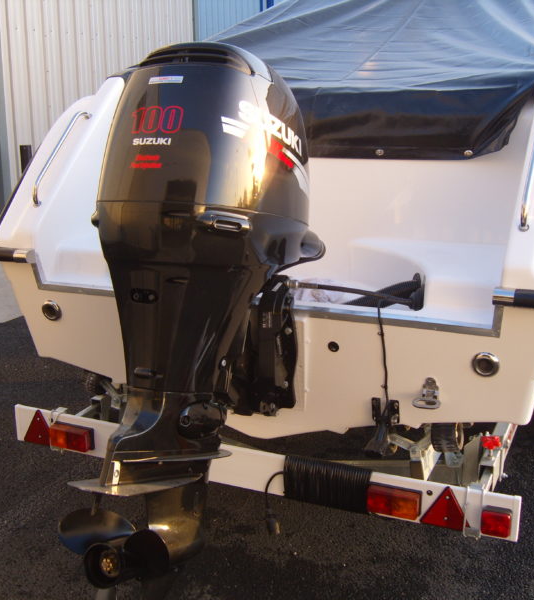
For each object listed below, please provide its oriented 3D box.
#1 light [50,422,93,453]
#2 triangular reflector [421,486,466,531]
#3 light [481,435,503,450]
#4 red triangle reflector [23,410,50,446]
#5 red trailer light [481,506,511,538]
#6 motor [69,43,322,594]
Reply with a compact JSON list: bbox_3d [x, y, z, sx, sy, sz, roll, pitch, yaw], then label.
[{"bbox_3d":[-0.715,0.507,2.960,0.169,0.082,0.045,6,16,21],"label":"light"},{"bbox_3d":[0.552,0.635,2.485,0.150,0.135,0.012,6,16,21],"label":"triangular reflector"},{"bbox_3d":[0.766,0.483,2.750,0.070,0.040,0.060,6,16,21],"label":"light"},{"bbox_3d":[-0.853,0.478,3.030,0.150,0.135,0.012,6,16,21],"label":"red triangle reflector"},{"bbox_3d":[0.685,0.665,2.418,0.080,0.076,0.042,6,16,21],"label":"red trailer light"},{"bbox_3d":[-0.212,0.105,2.320,0.500,1.560,0.800,6,0,22],"label":"motor"}]

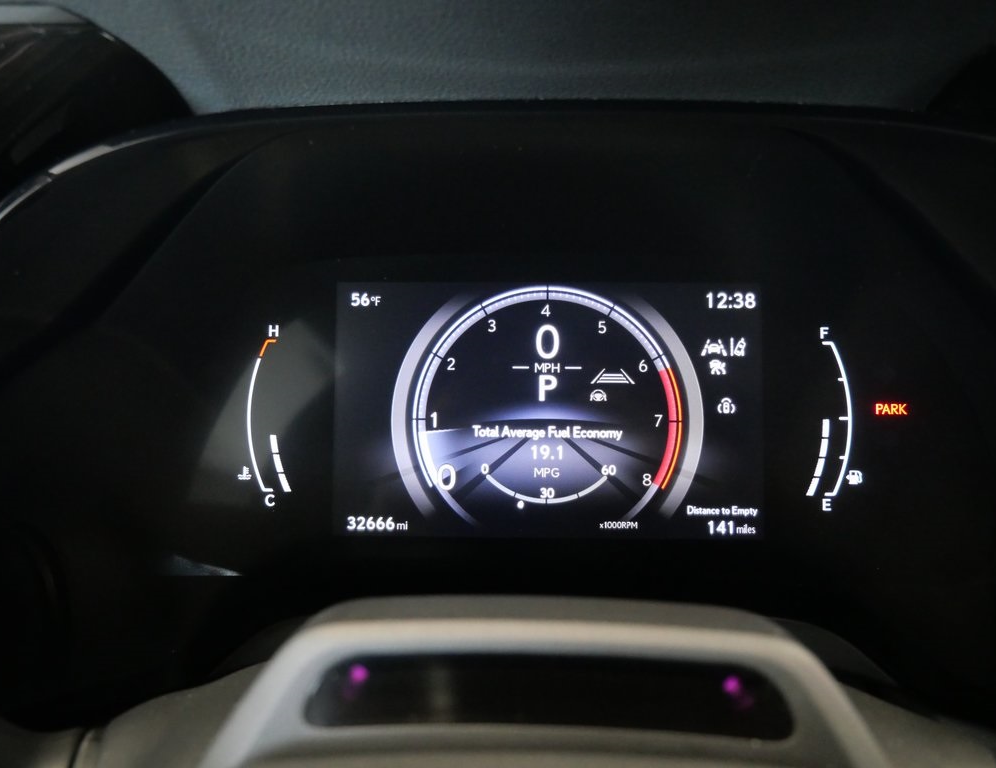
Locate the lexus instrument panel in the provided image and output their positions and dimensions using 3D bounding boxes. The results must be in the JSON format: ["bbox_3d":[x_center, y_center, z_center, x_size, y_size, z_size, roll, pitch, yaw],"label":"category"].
[{"bbox_3d":[0.019,0.010,0.270,0.159,0.095,0.013,0,-3,1],"label":"lexus instrument panel"}]

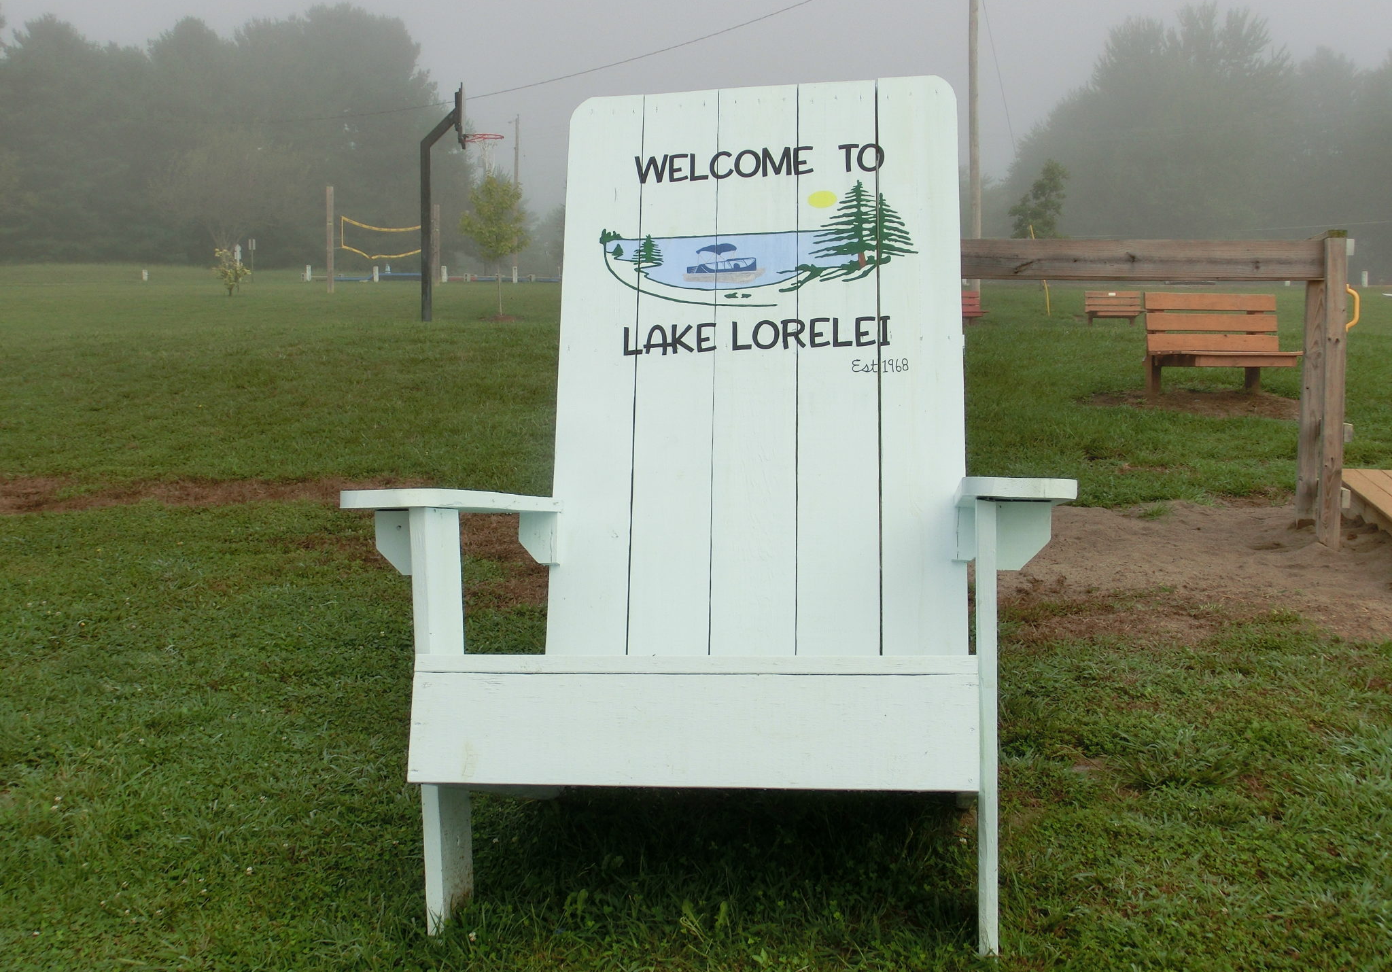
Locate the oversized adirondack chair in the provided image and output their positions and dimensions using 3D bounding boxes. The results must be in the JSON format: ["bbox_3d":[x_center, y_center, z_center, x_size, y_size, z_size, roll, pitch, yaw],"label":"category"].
[{"bbox_3d":[0.105,-0.075,4.528,1.550,2.096,1.867,0,5,9],"label":"oversized adirondack chair"}]

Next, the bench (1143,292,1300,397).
[{"bbox_3d":[4.234,-1.139,14.170,1.230,0.850,0.620,-2,5,-18],"label":"bench"}]

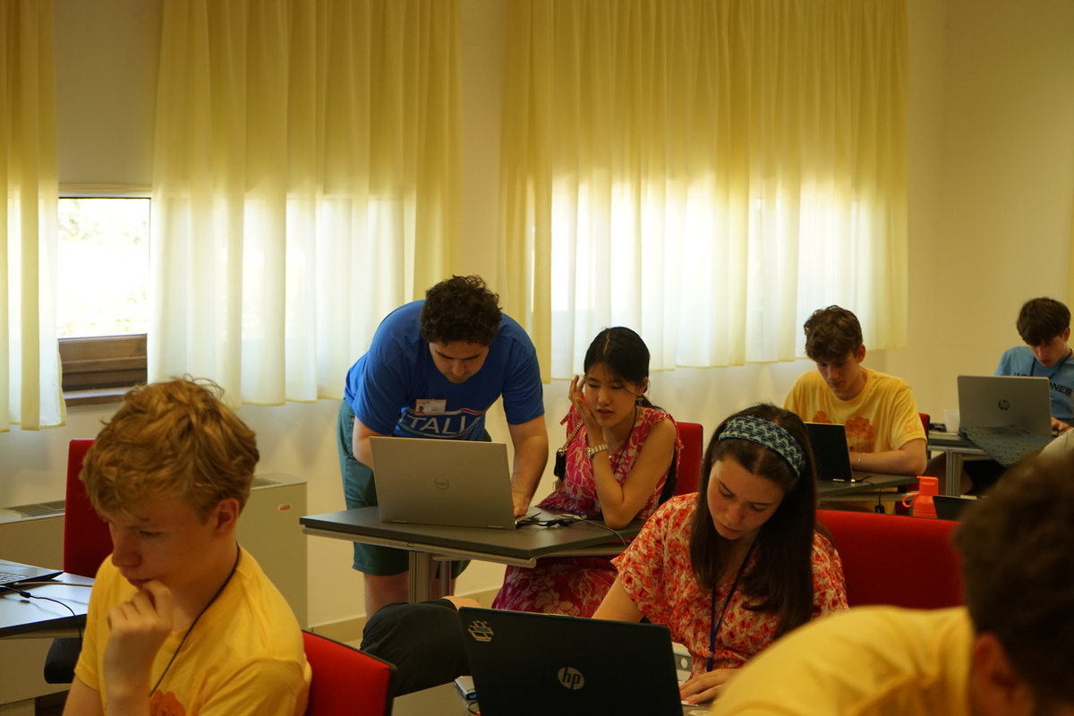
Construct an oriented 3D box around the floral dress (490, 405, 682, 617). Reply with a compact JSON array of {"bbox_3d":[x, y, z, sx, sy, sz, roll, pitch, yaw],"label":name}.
[{"bbox_3d":[0.194,0.465,5.182,0.450,0.700,0.620,3,5,40],"label":"floral dress"}]

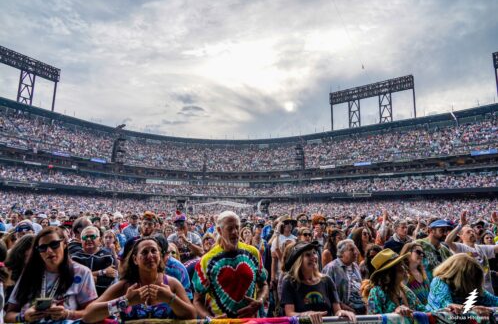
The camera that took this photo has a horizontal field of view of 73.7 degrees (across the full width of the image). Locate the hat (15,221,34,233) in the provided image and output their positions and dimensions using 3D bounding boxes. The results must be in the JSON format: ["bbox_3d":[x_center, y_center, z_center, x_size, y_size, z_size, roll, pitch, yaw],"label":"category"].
[{"bbox_3d":[-2.328,0.665,3.450,0.180,0.130,0.230,4,-8,-25],"label":"hat"}]

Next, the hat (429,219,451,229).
[{"bbox_3d":[2.221,0.713,3.850,0.270,0.120,0.190,-4,-9,30],"label":"hat"}]

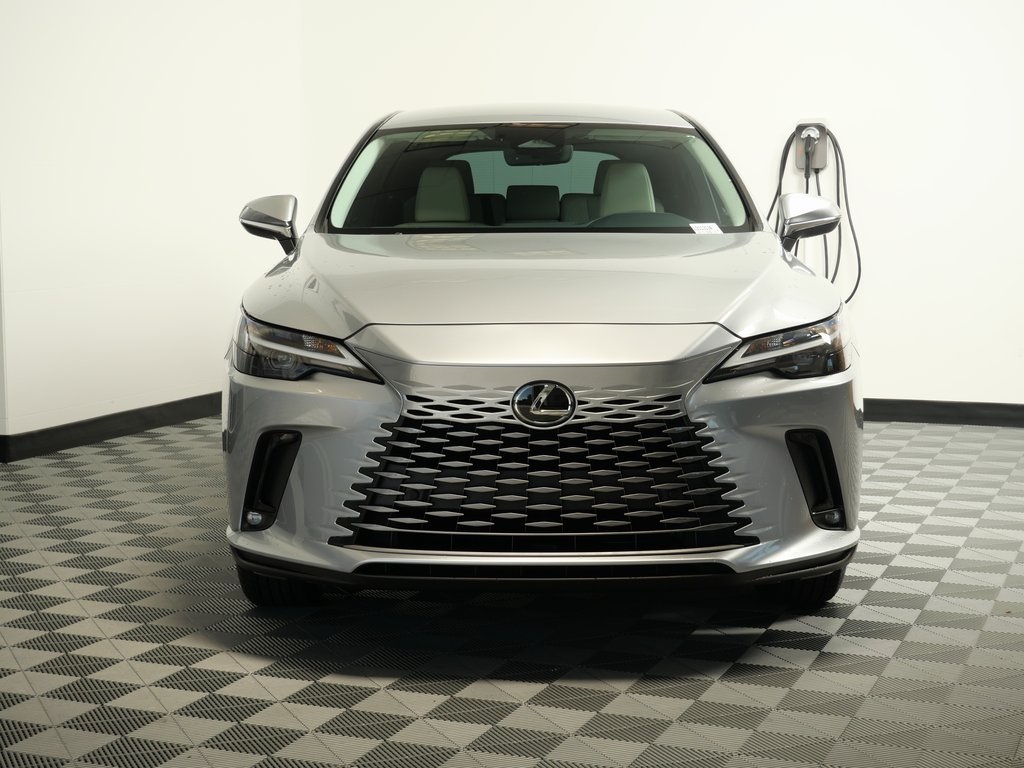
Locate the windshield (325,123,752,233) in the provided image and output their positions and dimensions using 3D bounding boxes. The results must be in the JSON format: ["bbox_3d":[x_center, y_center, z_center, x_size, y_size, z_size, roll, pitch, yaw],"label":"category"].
[{"bbox_3d":[0.102,-0.770,5.453,1.550,0.425,0.715,0,6,1],"label":"windshield"}]

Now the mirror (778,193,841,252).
[{"bbox_3d":[1.114,-0.607,5.558,0.219,0.222,0.176,0,6,1],"label":"mirror"}]

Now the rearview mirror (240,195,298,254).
[{"bbox_3d":[-0.905,-0.599,5.560,0.209,0.222,0.178,0,6,1],"label":"rearview mirror"}]

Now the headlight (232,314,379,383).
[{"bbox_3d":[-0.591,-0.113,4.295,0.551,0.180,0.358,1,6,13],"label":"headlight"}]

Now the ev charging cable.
[{"bbox_3d":[1.761,-0.957,8.693,0.586,1.146,0.175,1,6,16],"label":"ev charging cable"}]

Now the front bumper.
[{"bbox_3d":[0.089,0.196,4.221,1.918,0.637,0.532,0,6,1],"label":"front bumper"}]

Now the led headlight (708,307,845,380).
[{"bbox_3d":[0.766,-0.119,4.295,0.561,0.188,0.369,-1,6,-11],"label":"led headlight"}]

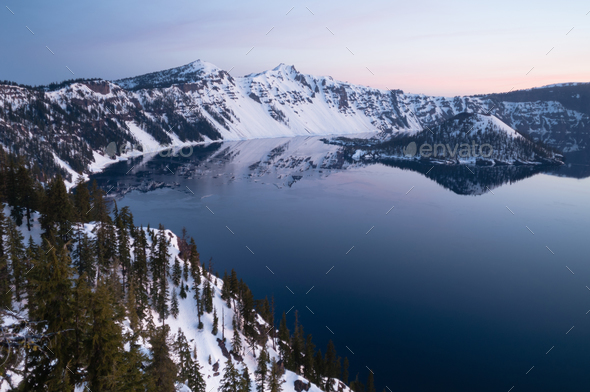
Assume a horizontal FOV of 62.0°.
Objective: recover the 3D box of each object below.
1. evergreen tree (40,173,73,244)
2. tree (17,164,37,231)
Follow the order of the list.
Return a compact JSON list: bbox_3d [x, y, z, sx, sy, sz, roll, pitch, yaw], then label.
[{"bbox_3d":[-53.670,2.920,110.520,7.060,16.550,7.060,0,10,0],"label":"evergreen tree"},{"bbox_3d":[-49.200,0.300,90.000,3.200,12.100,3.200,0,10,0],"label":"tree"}]

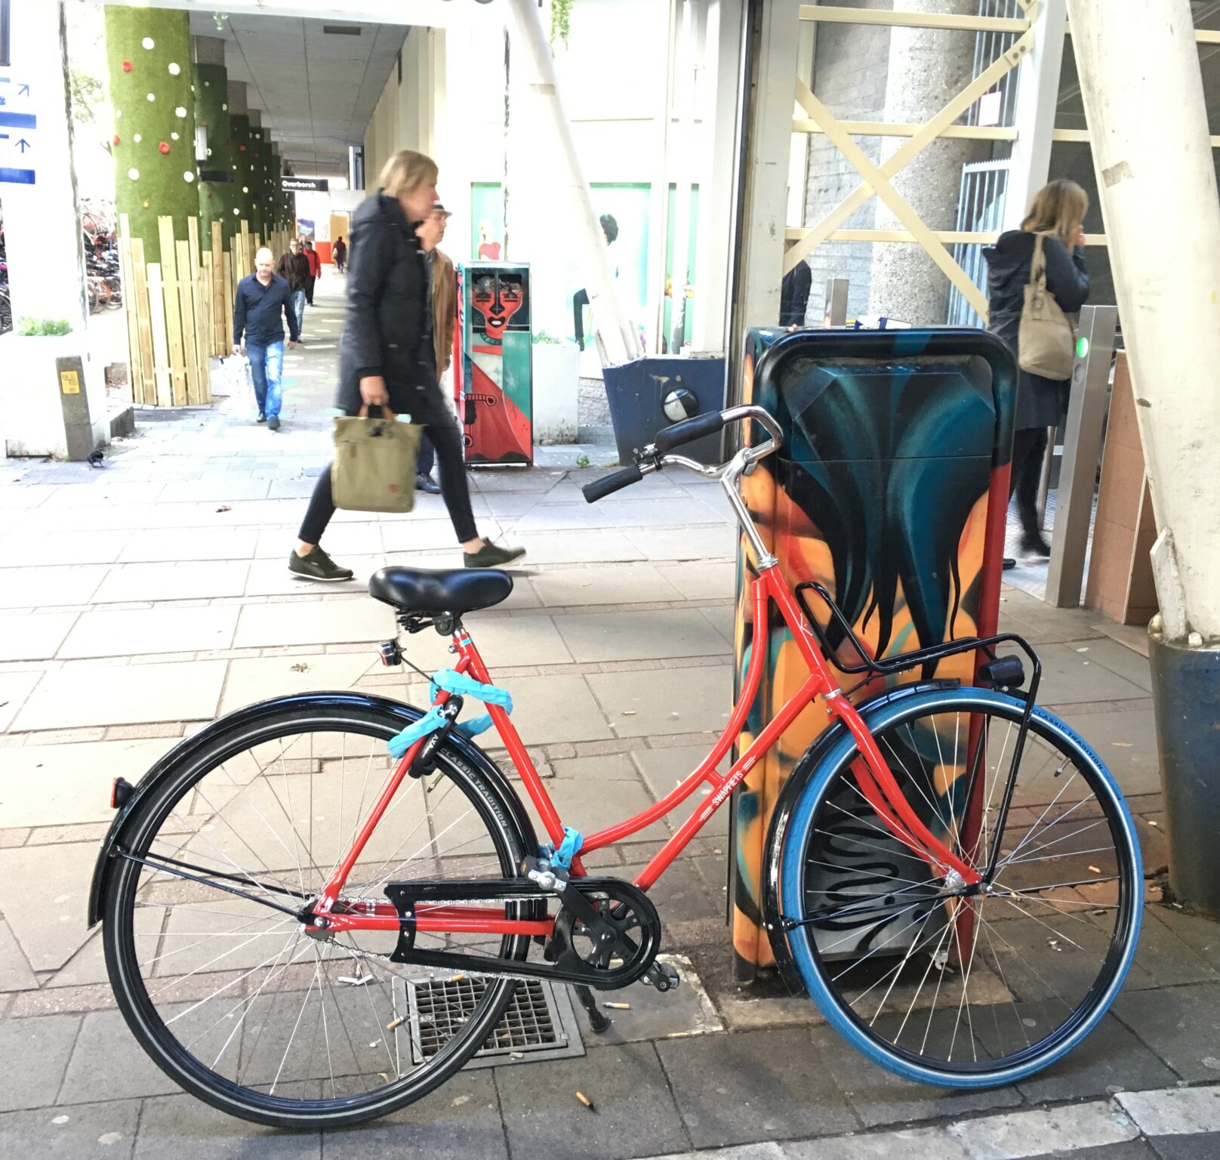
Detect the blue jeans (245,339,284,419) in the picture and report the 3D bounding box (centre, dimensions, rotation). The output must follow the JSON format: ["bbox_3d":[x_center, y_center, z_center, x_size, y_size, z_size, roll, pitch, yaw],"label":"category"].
[{"bbox_3d":[-3.466,-2.070,13.017,0.400,0.860,0.360,-2,15,-12],"label":"blue jeans"}]

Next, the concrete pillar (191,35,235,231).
[{"bbox_3d":[-6.137,-5.668,19.458,0.850,4.600,0.850,-2,15,-12],"label":"concrete pillar"}]

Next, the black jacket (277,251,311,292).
[{"bbox_3d":[-5.556,-5.386,22.694,0.620,0.760,0.340,-2,15,-12],"label":"black jacket"}]

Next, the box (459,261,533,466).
[{"bbox_3d":[-0.774,-1.477,8.822,0.470,1.340,0.460,-2,15,-12],"label":"box"}]

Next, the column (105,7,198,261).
[{"bbox_3d":[-4.980,-4.271,14.251,0.850,4.600,0.850,-2,15,-12],"label":"column"}]

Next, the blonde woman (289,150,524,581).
[{"bbox_3d":[-0.879,-0.875,5.424,0.980,1.760,0.580,-2,15,-13],"label":"blonde woman"}]

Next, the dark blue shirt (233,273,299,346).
[{"bbox_3d":[-3.412,-2.668,12.860,0.640,0.760,0.340,-2,15,-12],"label":"dark blue shirt"}]

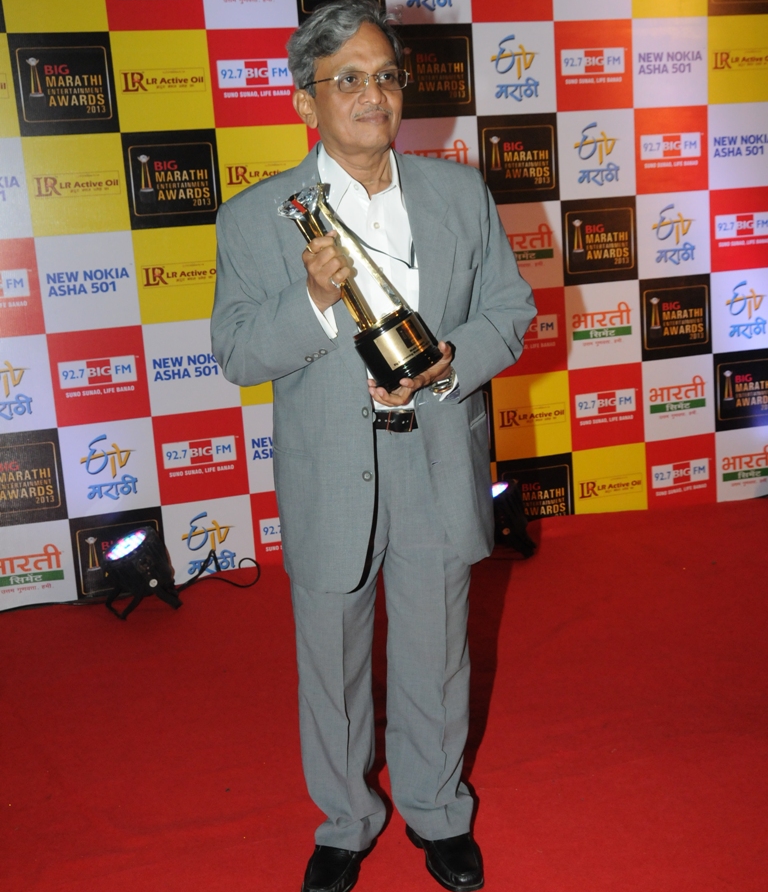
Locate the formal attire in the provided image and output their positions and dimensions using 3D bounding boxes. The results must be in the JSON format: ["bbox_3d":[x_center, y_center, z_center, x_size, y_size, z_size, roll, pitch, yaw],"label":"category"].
[{"bbox_3d":[-0.004,0.124,2.361,0.600,1.360,0.360,-6,11,-11],"label":"formal attire"}]

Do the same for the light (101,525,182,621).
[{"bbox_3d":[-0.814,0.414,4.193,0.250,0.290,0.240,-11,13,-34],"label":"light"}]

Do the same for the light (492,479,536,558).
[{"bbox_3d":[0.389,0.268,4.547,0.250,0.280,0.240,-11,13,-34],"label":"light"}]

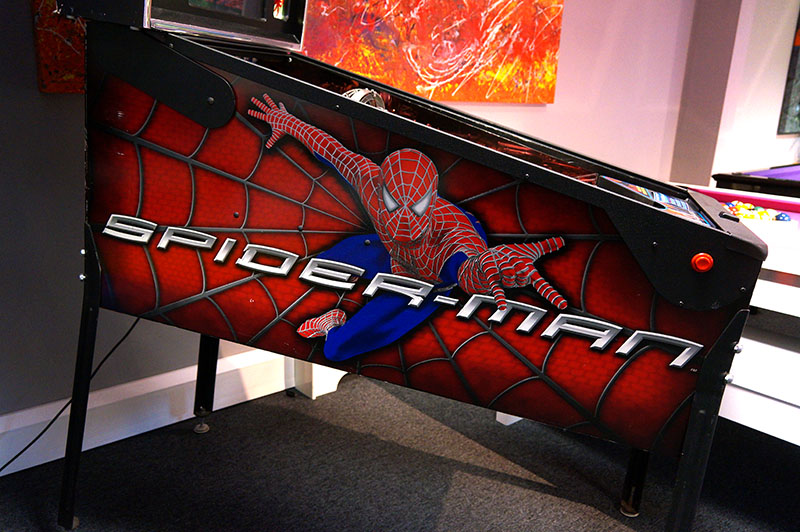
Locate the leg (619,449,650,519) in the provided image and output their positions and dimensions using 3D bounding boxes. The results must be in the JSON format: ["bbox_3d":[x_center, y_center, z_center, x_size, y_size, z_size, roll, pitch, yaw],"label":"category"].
[{"bbox_3d":[0.663,0.336,1.624,0.062,0.720,0.062,9,16,15],"label":"leg"}]

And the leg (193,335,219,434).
[{"bbox_3d":[-0.587,0.186,1.960,0.062,0.755,0.062,15,17,13],"label":"leg"}]

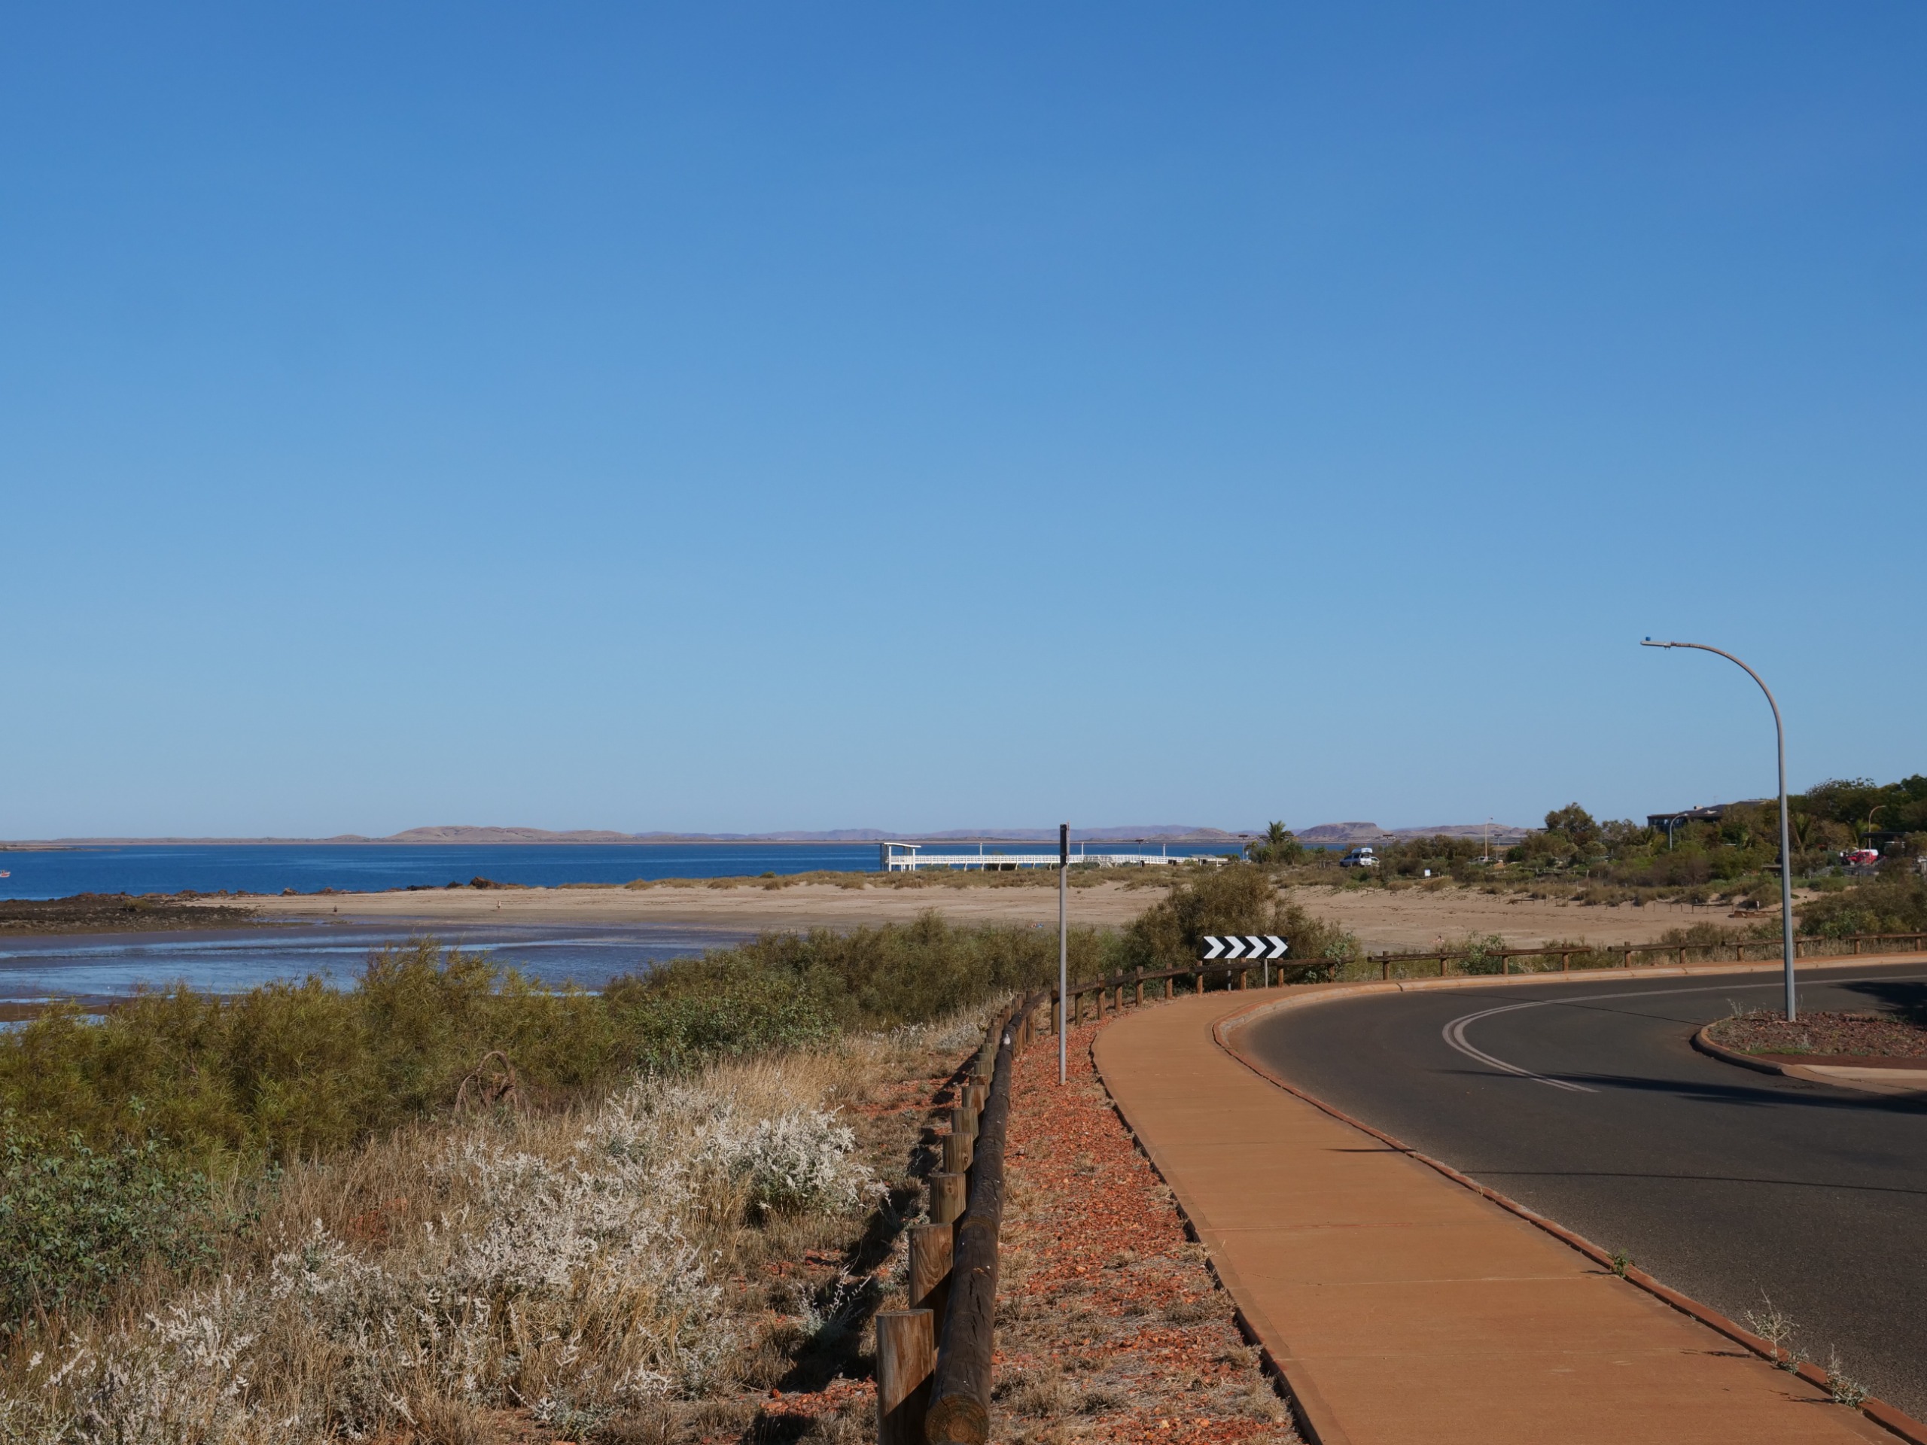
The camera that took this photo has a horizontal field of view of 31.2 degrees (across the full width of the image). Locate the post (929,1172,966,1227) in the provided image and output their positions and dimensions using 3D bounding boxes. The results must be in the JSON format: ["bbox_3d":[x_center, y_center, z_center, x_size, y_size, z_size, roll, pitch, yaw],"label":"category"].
[{"bbox_3d":[-0.056,2.064,12.837,0.133,0.760,0.133,0,-2,0],"label":"post"}]

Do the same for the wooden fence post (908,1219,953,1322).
[{"bbox_3d":[-0.100,1.902,10.437,0.133,0.760,0.133,0,-2,0],"label":"wooden fence post"}]

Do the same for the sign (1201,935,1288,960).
[{"bbox_3d":[6.974,5.575,85.500,2.300,0.585,0.050,0,-2,-13],"label":"sign"}]

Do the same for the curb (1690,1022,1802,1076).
[{"bbox_3d":[11.783,4.888,52.000,1.200,0.160,14.000,0,-2,11],"label":"curb"}]

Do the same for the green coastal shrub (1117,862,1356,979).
[{"bbox_3d":[7.046,5.105,89.000,6.100,3.100,5.000,0,-2,5],"label":"green coastal shrub"}]

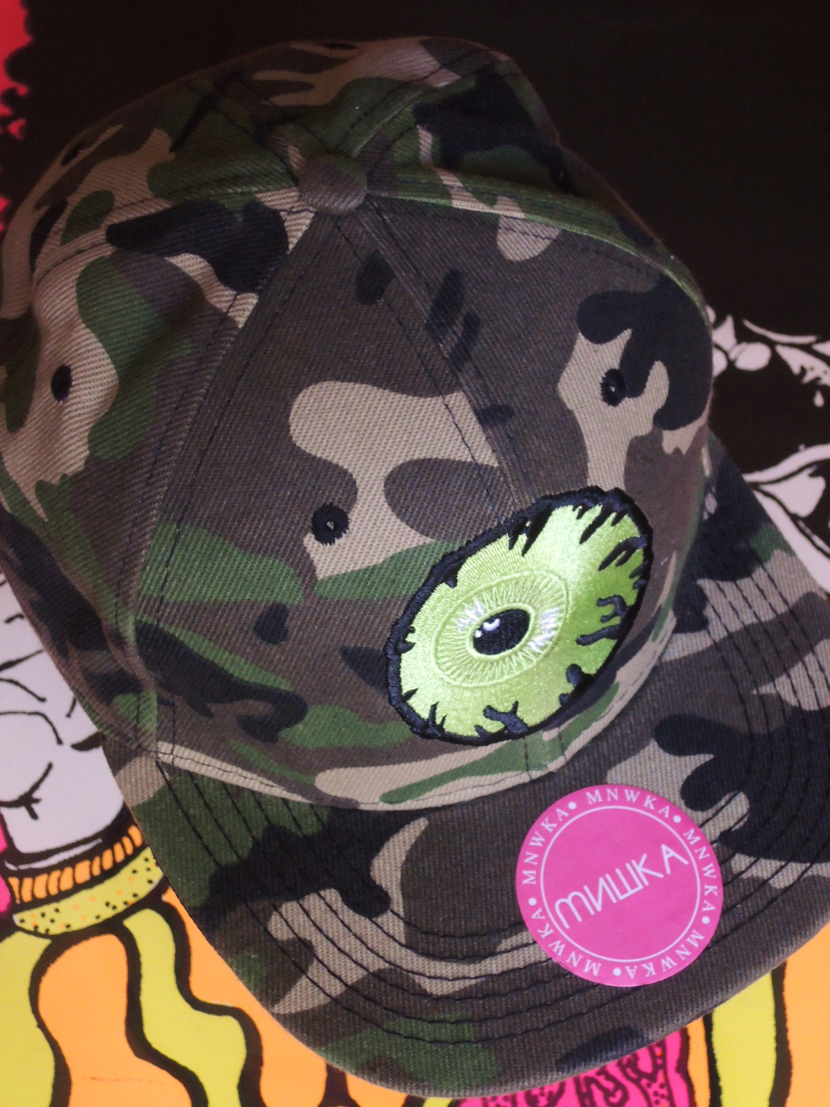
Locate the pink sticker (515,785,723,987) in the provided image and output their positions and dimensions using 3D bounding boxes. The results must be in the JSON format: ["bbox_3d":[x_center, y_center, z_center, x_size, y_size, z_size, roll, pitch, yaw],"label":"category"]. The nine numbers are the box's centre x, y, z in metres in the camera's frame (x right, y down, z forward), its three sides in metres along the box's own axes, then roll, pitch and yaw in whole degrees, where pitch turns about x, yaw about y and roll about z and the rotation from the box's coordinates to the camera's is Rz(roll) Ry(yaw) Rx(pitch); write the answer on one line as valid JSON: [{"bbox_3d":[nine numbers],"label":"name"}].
[{"bbox_3d":[0.049,0.080,0.593,0.051,0.001,0.051,-26,70,-17],"label":"pink sticker"}]

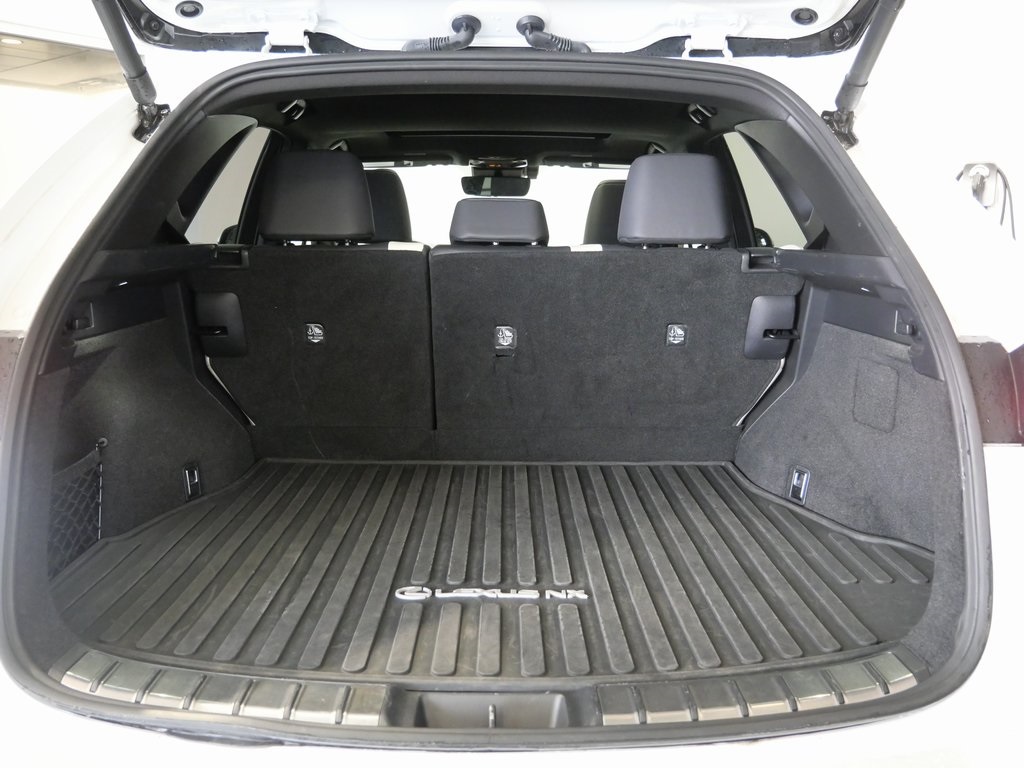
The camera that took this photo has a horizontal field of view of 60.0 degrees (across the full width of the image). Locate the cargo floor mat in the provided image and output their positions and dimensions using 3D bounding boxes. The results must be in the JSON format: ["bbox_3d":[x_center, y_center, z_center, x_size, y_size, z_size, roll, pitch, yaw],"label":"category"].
[{"bbox_3d":[-0.007,0.245,1.476,1.360,0.035,0.960,0,10,0],"label":"cargo floor mat"}]

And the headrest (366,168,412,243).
[{"bbox_3d":[-0.422,-0.511,2.548,0.270,0.230,0.135,0,10,0],"label":"headrest"}]

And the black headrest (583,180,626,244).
[{"bbox_3d":[0.348,-0.488,2.617,0.270,0.230,0.135,0,10,0],"label":"black headrest"}]

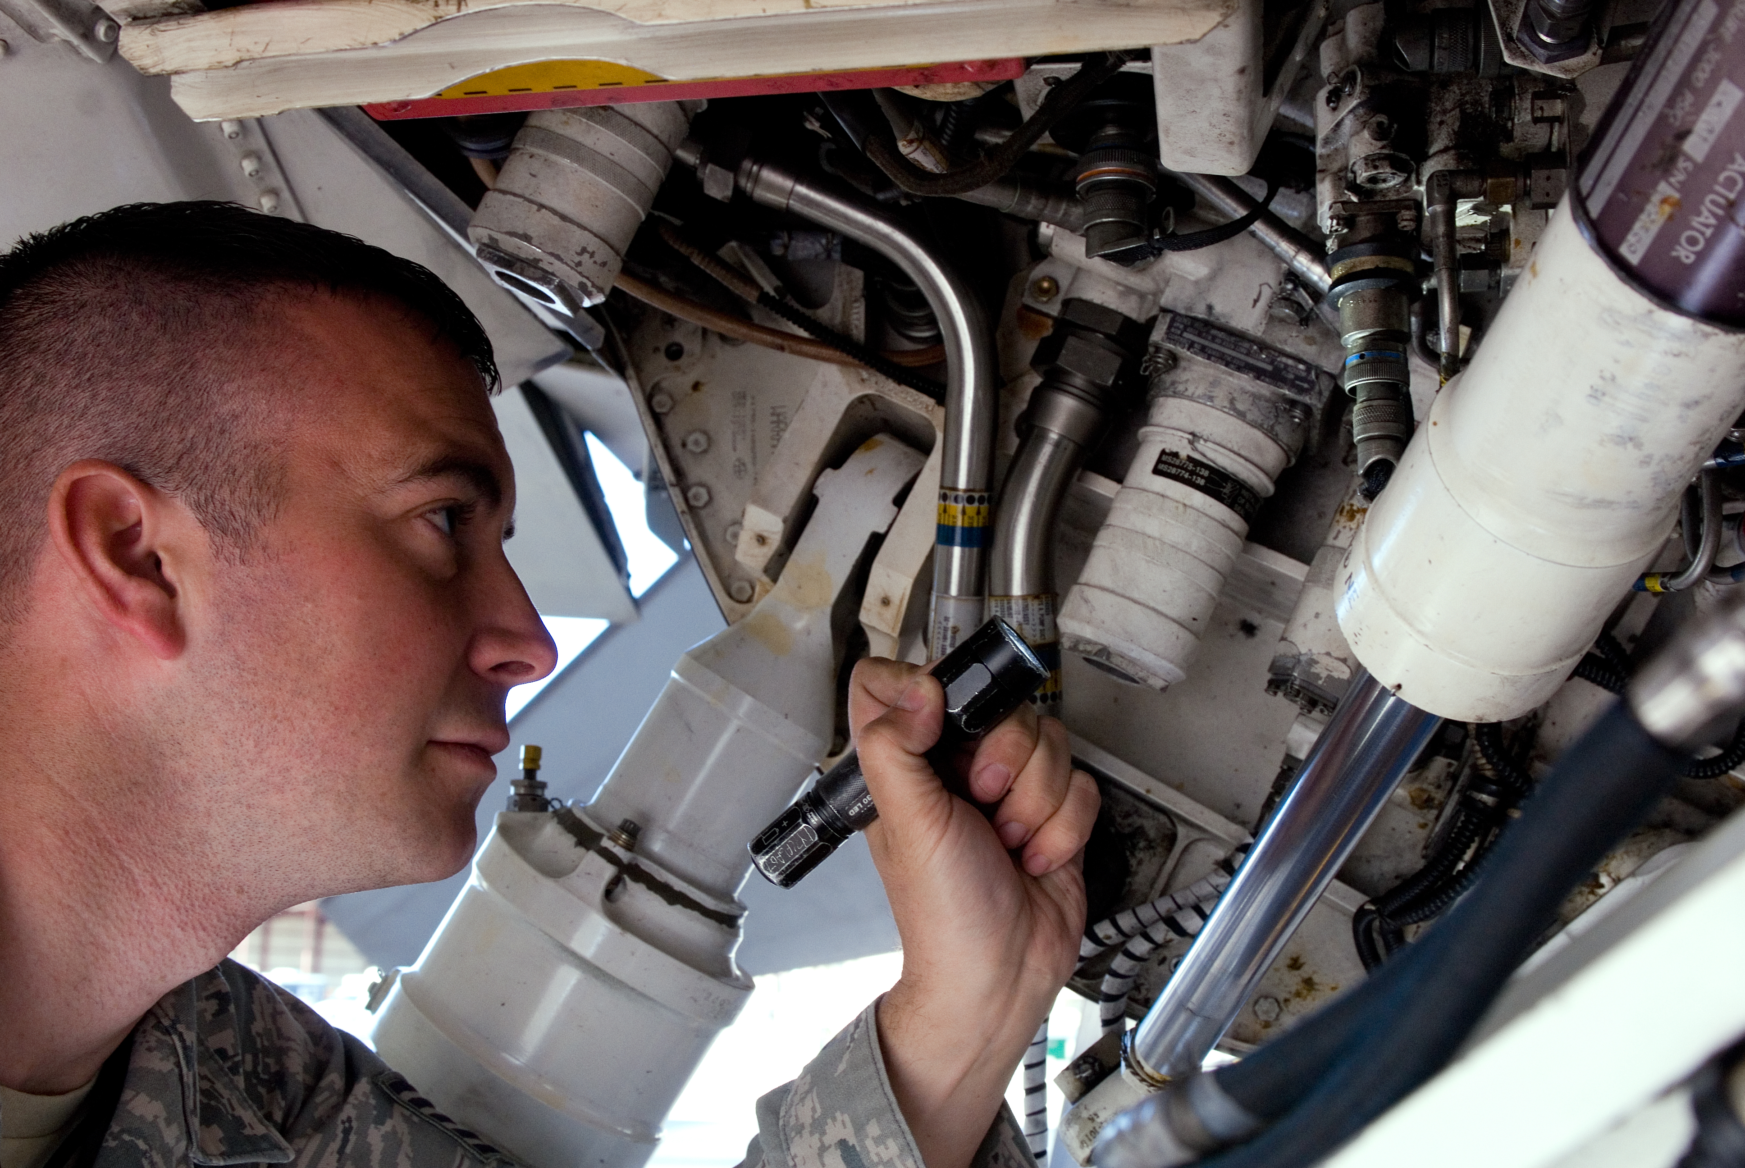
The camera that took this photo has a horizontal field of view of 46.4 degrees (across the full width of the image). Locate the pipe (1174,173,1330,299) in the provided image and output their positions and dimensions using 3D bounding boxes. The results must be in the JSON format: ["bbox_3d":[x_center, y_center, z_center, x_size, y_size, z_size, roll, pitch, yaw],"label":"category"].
[{"bbox_3d":[0.201,-0.189,1.070,0.108,0.018,0.018,42,0,22],"label":"pipe"}]

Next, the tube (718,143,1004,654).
[{"bbox_3d":[-0.015,-0.089,1.004,0.144,0.253,0.029,1,-9,15],"label":"tube"}]

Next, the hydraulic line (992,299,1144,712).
[{"bbox_3d":[0.089,-0.045,0.984,0.057,0.217,0.054,10,-17,0],"label":"hydraulic line"}]

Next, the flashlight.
[{"bbox_3d":[0.008,0.070,0.806,0.138,0.033,0.033,-42,-25,12],"label":"flashlight"}]

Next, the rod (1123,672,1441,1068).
[{"bbox_3d":[0.168,0.128,0.850,0.035,0.035,0.304,16,-41,0],"label":"rod"}]

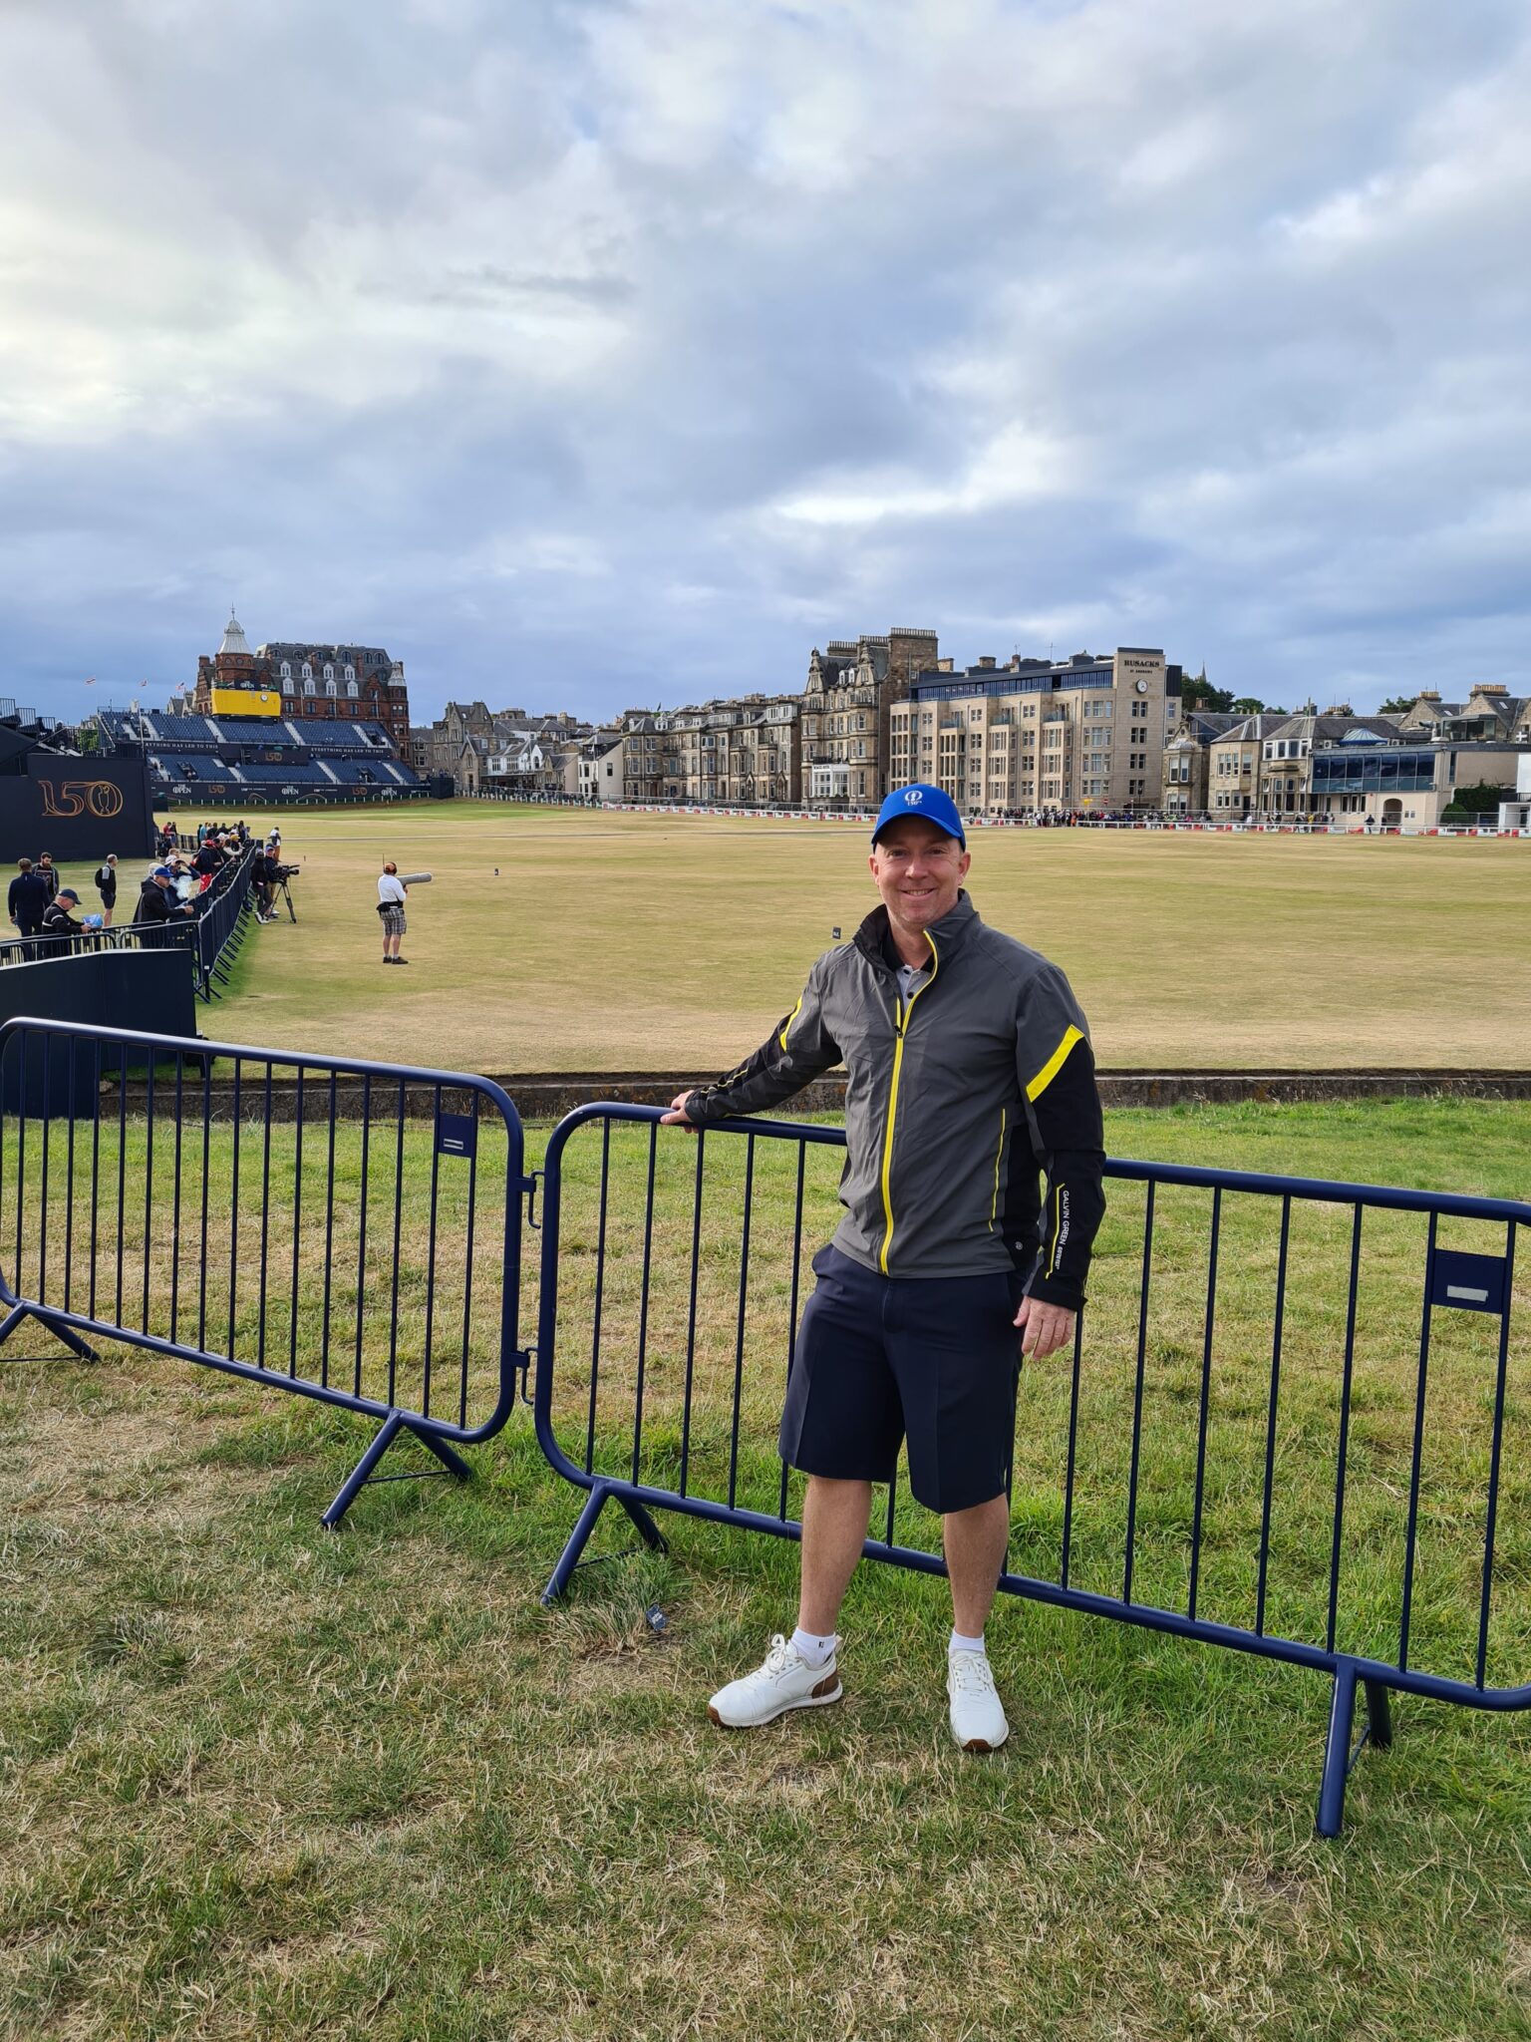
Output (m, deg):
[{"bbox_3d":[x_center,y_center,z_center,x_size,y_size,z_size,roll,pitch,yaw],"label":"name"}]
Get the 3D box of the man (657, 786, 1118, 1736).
[{"bbox_3d":[0.195,0.467,3.012,0.860,1.830,0.460,3,9,23],"label":"man"}]

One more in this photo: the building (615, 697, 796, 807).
[{"bbox_3d":[-5.550,-43.742,252.310,12.500,16.100,52.000,-6,10,-34],"label":"building"}]

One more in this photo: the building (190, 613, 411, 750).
[{"bbox_3d":[-92.002,-62.322,302.028,38.000,33.500,19.000,-7,11,-39],"label":"building"}]

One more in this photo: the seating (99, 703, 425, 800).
[{"bbox_3d":[-84.361,-44.825,260.144,49.000,15.600,16.000,-7,11,-39],"label":"seating"}]

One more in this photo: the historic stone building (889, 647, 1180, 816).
[{"bbox_3d":[33.714,-35.852,195.398,12.500,19.300,41.500,-6,10,-34],"label":"historic stone building"}]

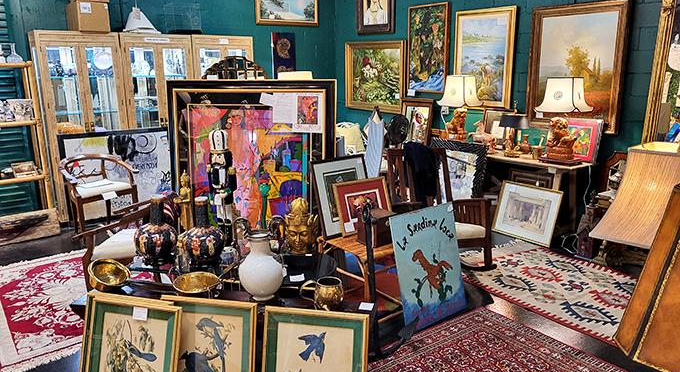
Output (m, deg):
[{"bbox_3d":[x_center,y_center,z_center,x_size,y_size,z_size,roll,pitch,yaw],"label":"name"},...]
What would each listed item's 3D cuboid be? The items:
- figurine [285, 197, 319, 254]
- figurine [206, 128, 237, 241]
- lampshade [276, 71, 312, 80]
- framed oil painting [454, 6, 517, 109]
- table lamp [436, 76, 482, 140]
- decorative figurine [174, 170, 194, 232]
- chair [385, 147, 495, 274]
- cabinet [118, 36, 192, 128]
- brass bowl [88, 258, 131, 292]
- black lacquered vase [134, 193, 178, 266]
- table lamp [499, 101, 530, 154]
[{"bbox_3d":[-0.223,0.229,3.016,0.198,0.321,0.200,3,14,14],"label":"figurine"},{"bbox_3d":[-0.787,0.030,3.415,0.175,0.865,0.145,2,14,12],"label":"figurine"},{"bbox_3d":[-0.483,-1.086,5.532,0.420,0.280,0.420,-2,13,-4],"label":"lampshade"},{"bbox_3d":[1.651,-1.466,5.891,0.055,1.090,0.795,-11,17,-38],"label":"framed oil painting"},{"bbox_3d":[1.248,-0.770,5.357,0.355,0.750,0.355,-11,17,-38],"label":"table lamp"},{"bbox_3d":[-1.082,0.168,3.499,0.115,0.565,0.135,10,17,39],"label":"decorative figurine"},{"bbox_3d":[0.734,0.200,4.040,0.600,0.950,0.770,-9,15,-31],"label":"chair"},{"bbox_3d":[-2.181,-0.789,6.176,0.800,1.990,0.410,-11,17,-37],"label":"cabinet"},{"bbox_3d":[-1.258,0.506,2.774,0.230,0.095,0.230,13,23,-24],"label":"brass bowl"},{"bbox_3d":[-1.027,0.249,2.874,0.243,0.375,0.243,-1,13,0],"label":"black lacquered vase"},{"bbox_3d":[1.715,-0.577,5.042,0.280,0.509,0.260,10,17,39],"label":"table lamp"}]

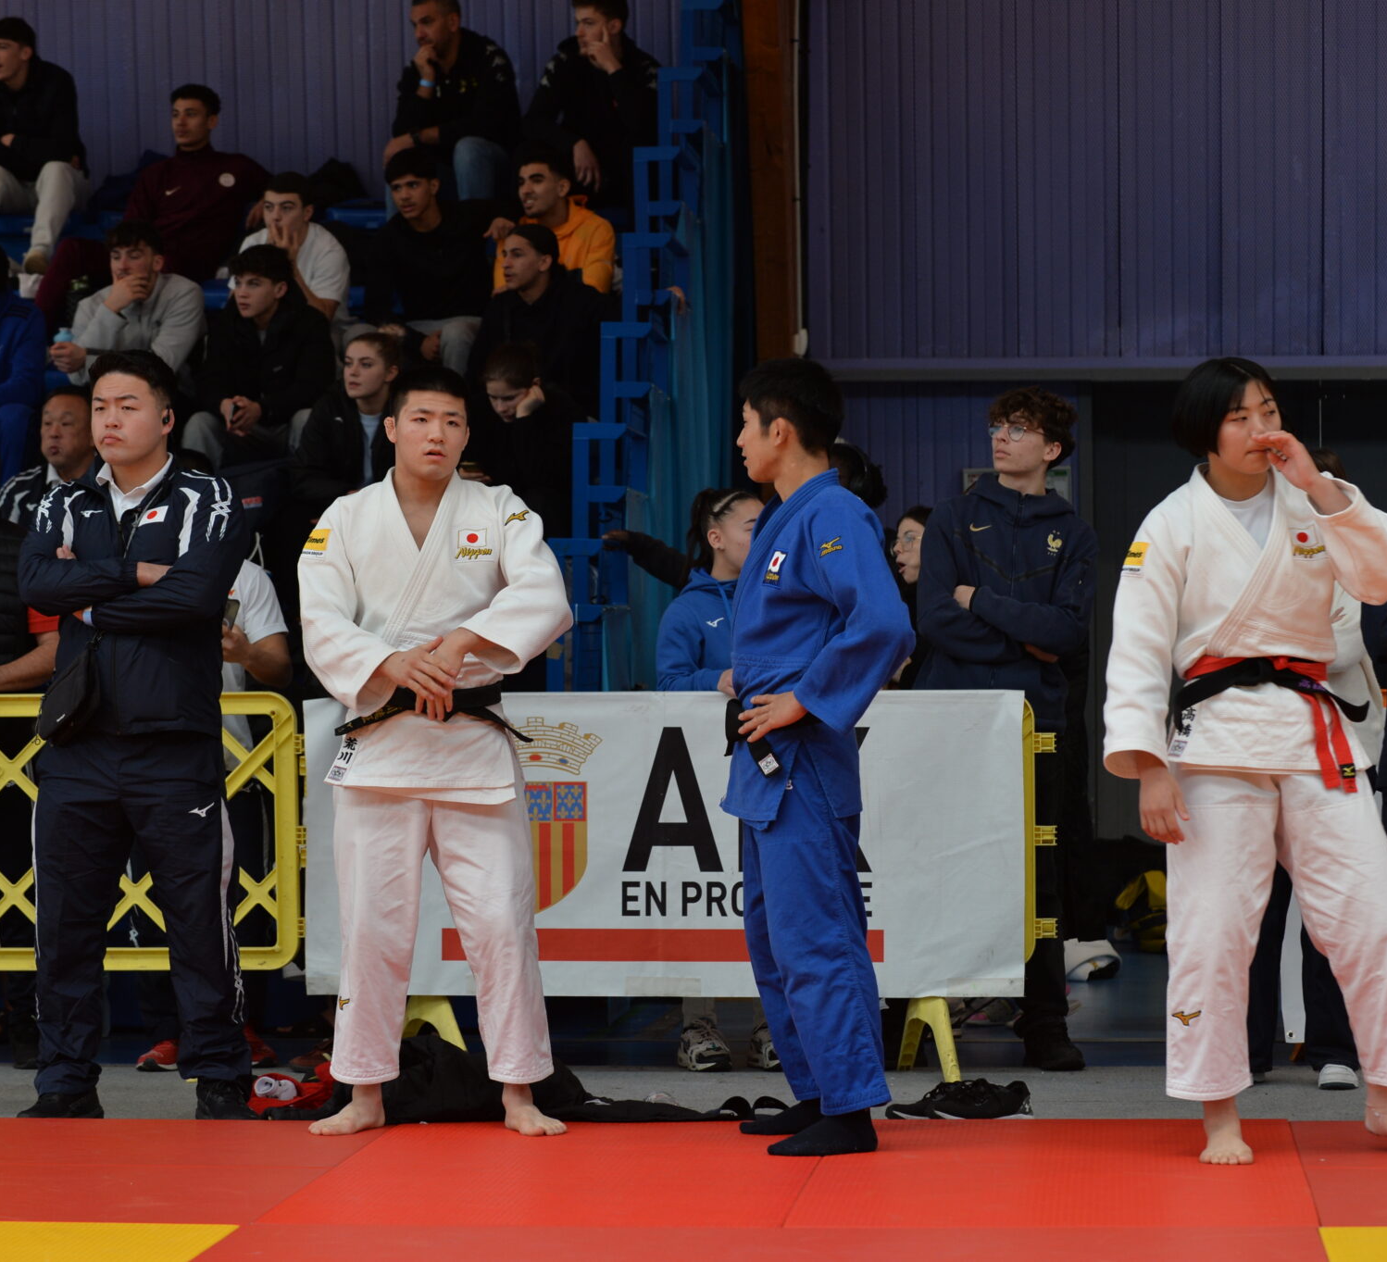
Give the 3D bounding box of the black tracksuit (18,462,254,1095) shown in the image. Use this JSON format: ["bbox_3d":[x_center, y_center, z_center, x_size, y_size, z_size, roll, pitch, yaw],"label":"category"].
[{"bbox_3d":[-1.292,0.340,11.550,0.530,1.460,0.390,0,1,19],"label":"black tracksuit"}]

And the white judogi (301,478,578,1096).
[{"bbox_3d":[-0.579,0.330,11.200,0.610,1.385,0.420,0,1,-2],"label":"white judogi"}]

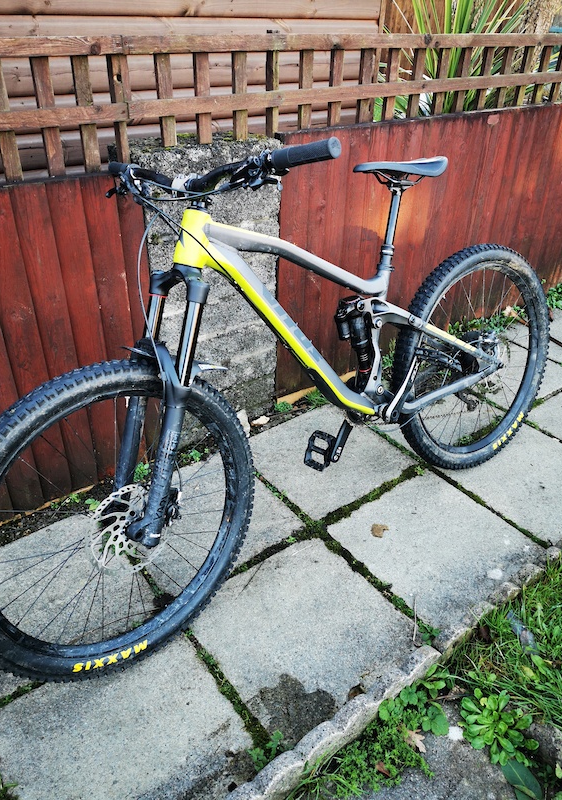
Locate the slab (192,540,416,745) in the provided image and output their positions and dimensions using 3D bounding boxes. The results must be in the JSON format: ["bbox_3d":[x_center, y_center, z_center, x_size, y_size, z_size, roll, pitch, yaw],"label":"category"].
[{"bbox_3d":[0.058,0.575,1.548,0.449,0.045,0.442,-22,40,-31],"label":"slab"}]

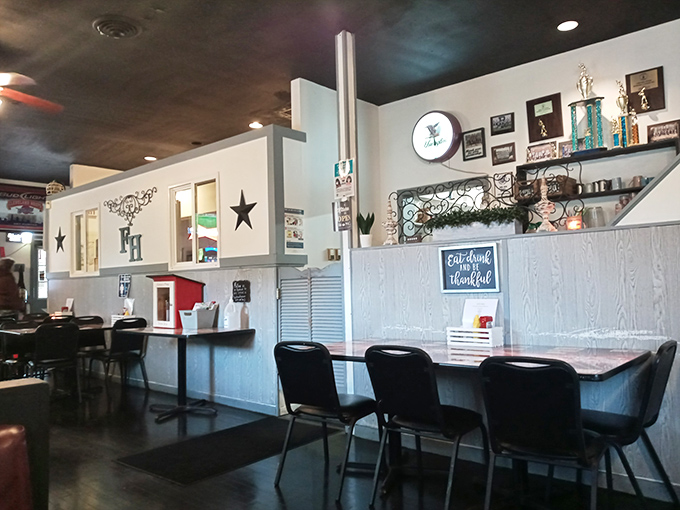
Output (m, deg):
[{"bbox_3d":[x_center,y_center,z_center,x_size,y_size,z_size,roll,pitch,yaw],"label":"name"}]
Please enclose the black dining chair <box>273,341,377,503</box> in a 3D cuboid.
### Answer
[{"bbox_3d":[-0.062,0.908,3.233,0.465,0.830,0.490,-4,-4,38],"label":"black dining chair"}]

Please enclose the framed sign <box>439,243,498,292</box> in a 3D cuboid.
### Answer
[{"bbox_3d":[0.837,0.093,3.610,0.416,0.310,0.022,-4,-4,41],"label":"framed sign"}]

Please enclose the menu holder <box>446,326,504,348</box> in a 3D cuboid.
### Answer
[{"bbox_3d":[0.822,0.493,3.324,0.300,0.115,0.175,-4,-4,41],"label":"menu holder"}]

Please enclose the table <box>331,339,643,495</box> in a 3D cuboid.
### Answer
[{"bbox_3d":[0.630,0.919,3.081,1.824,0.747,0.883,-4,-4,41],"label":"table"}]

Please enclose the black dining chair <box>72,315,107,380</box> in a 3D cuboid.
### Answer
[{"bbox_3d":[-2.987,1.189,6.738,0.530,0.850,0.460,-4,-4,41],"label":"black dining chair"}]

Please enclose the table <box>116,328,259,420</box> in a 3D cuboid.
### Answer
[{"bbox_3d":[-1.521,1.123,5.426,1.270,0.758,0.645,-4,-4,41],"label":"table"}]

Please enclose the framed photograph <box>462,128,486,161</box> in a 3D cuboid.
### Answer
[{"bbox_3d":[1.299,-1.063,5.314,0.230,0.283,0.020,-4,-4,41],"label":"framed photograph"}]

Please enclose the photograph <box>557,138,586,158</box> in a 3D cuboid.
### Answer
[{"bbox_3d":[2.067,-0.922,4.882,0.233,0.182,0.022,-4,-4,41],"label":"photograph"}]

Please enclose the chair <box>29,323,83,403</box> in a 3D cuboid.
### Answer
[{"bbox_3d":[-3.008,1.131,5.734,0.490,0.830,0.465,-4,-4,41],"label":"chair"}]

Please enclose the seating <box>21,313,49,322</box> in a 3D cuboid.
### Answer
[{"bbox_3d":[-4.309,1.292,7.970,0.530,0.850,0.460,-4,-4,41],"label":"seating"}]

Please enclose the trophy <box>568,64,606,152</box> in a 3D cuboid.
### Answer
[{"bbox_3d":[2.056,-1.221,4.565,0.290,0.750,0.170,-4,-4,41],"label":"trophy"}]

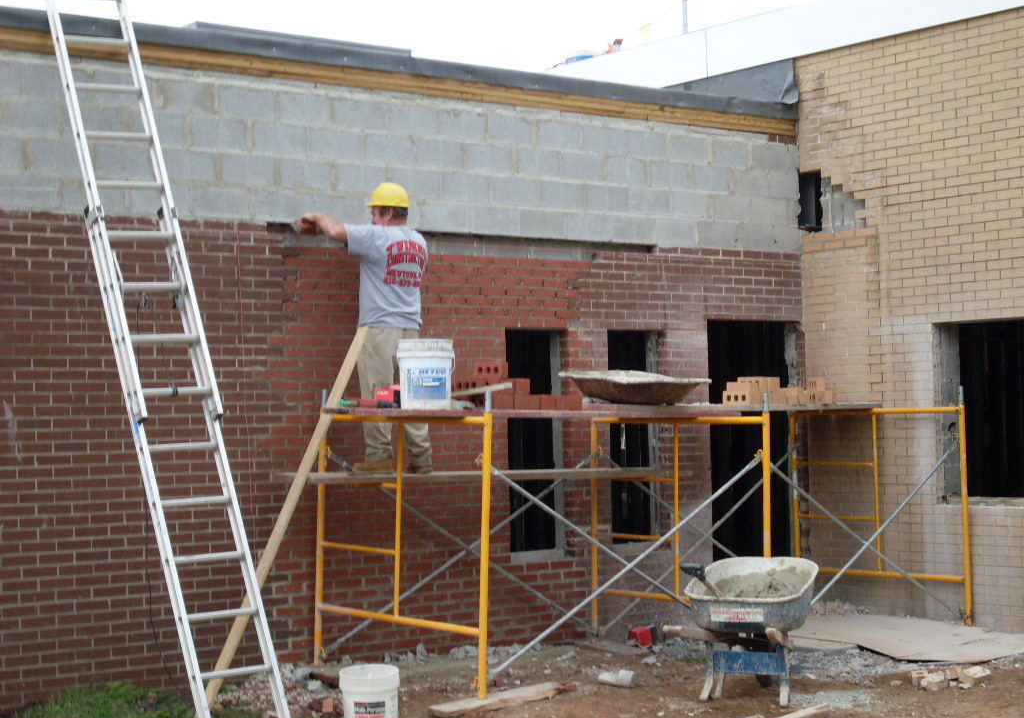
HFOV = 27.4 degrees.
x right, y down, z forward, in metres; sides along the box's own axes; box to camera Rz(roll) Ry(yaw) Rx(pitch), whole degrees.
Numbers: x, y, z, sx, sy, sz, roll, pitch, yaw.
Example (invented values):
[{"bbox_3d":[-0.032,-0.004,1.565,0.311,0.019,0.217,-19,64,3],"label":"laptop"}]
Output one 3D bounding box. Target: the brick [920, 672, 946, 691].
[{"bbox_3d":[2.250,1.720,11.200,0.140,0.090,0.100,-2,-2,30],"label":"brick"}]

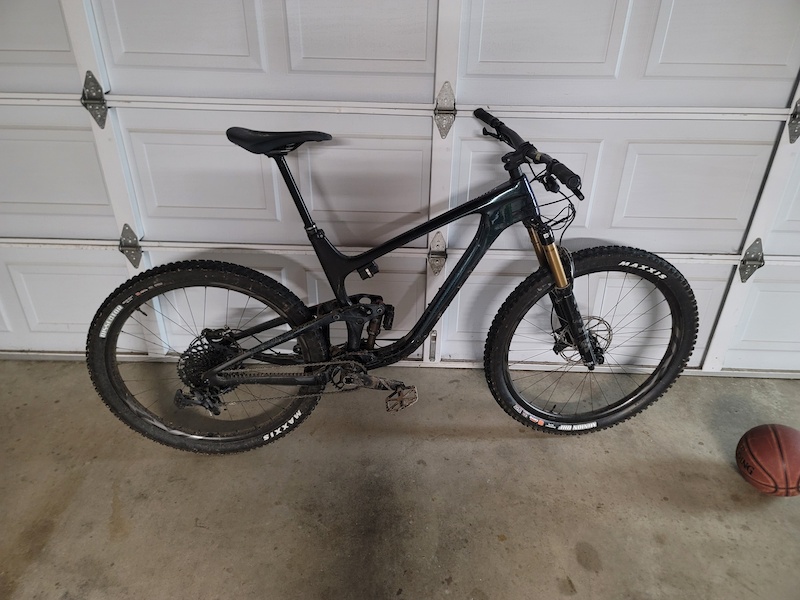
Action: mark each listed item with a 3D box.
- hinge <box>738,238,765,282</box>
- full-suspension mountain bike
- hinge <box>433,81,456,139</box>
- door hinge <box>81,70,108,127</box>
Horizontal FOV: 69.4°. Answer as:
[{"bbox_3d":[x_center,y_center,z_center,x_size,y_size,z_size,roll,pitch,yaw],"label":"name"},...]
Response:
[{"bbox_3d":[1.330,-0.140,2.180,0.077,0.186,0.032,1,30,1],"label":"hinge"},{"bbox_3d":[0.031,0.024,1.836,2.024,1.128,0.780,-2,31,-6],"label":"full-suspension mountain bike"},{"bbox_3d":[0.152,-0.627,1.927,0.077,0.186,0.032,1,30,1],"label":"hinge"},{"bbox_3d":[-1.023,-0.665,1.936,0.077,0.186,0.032,1,30,1],"label":"door hinge"}]

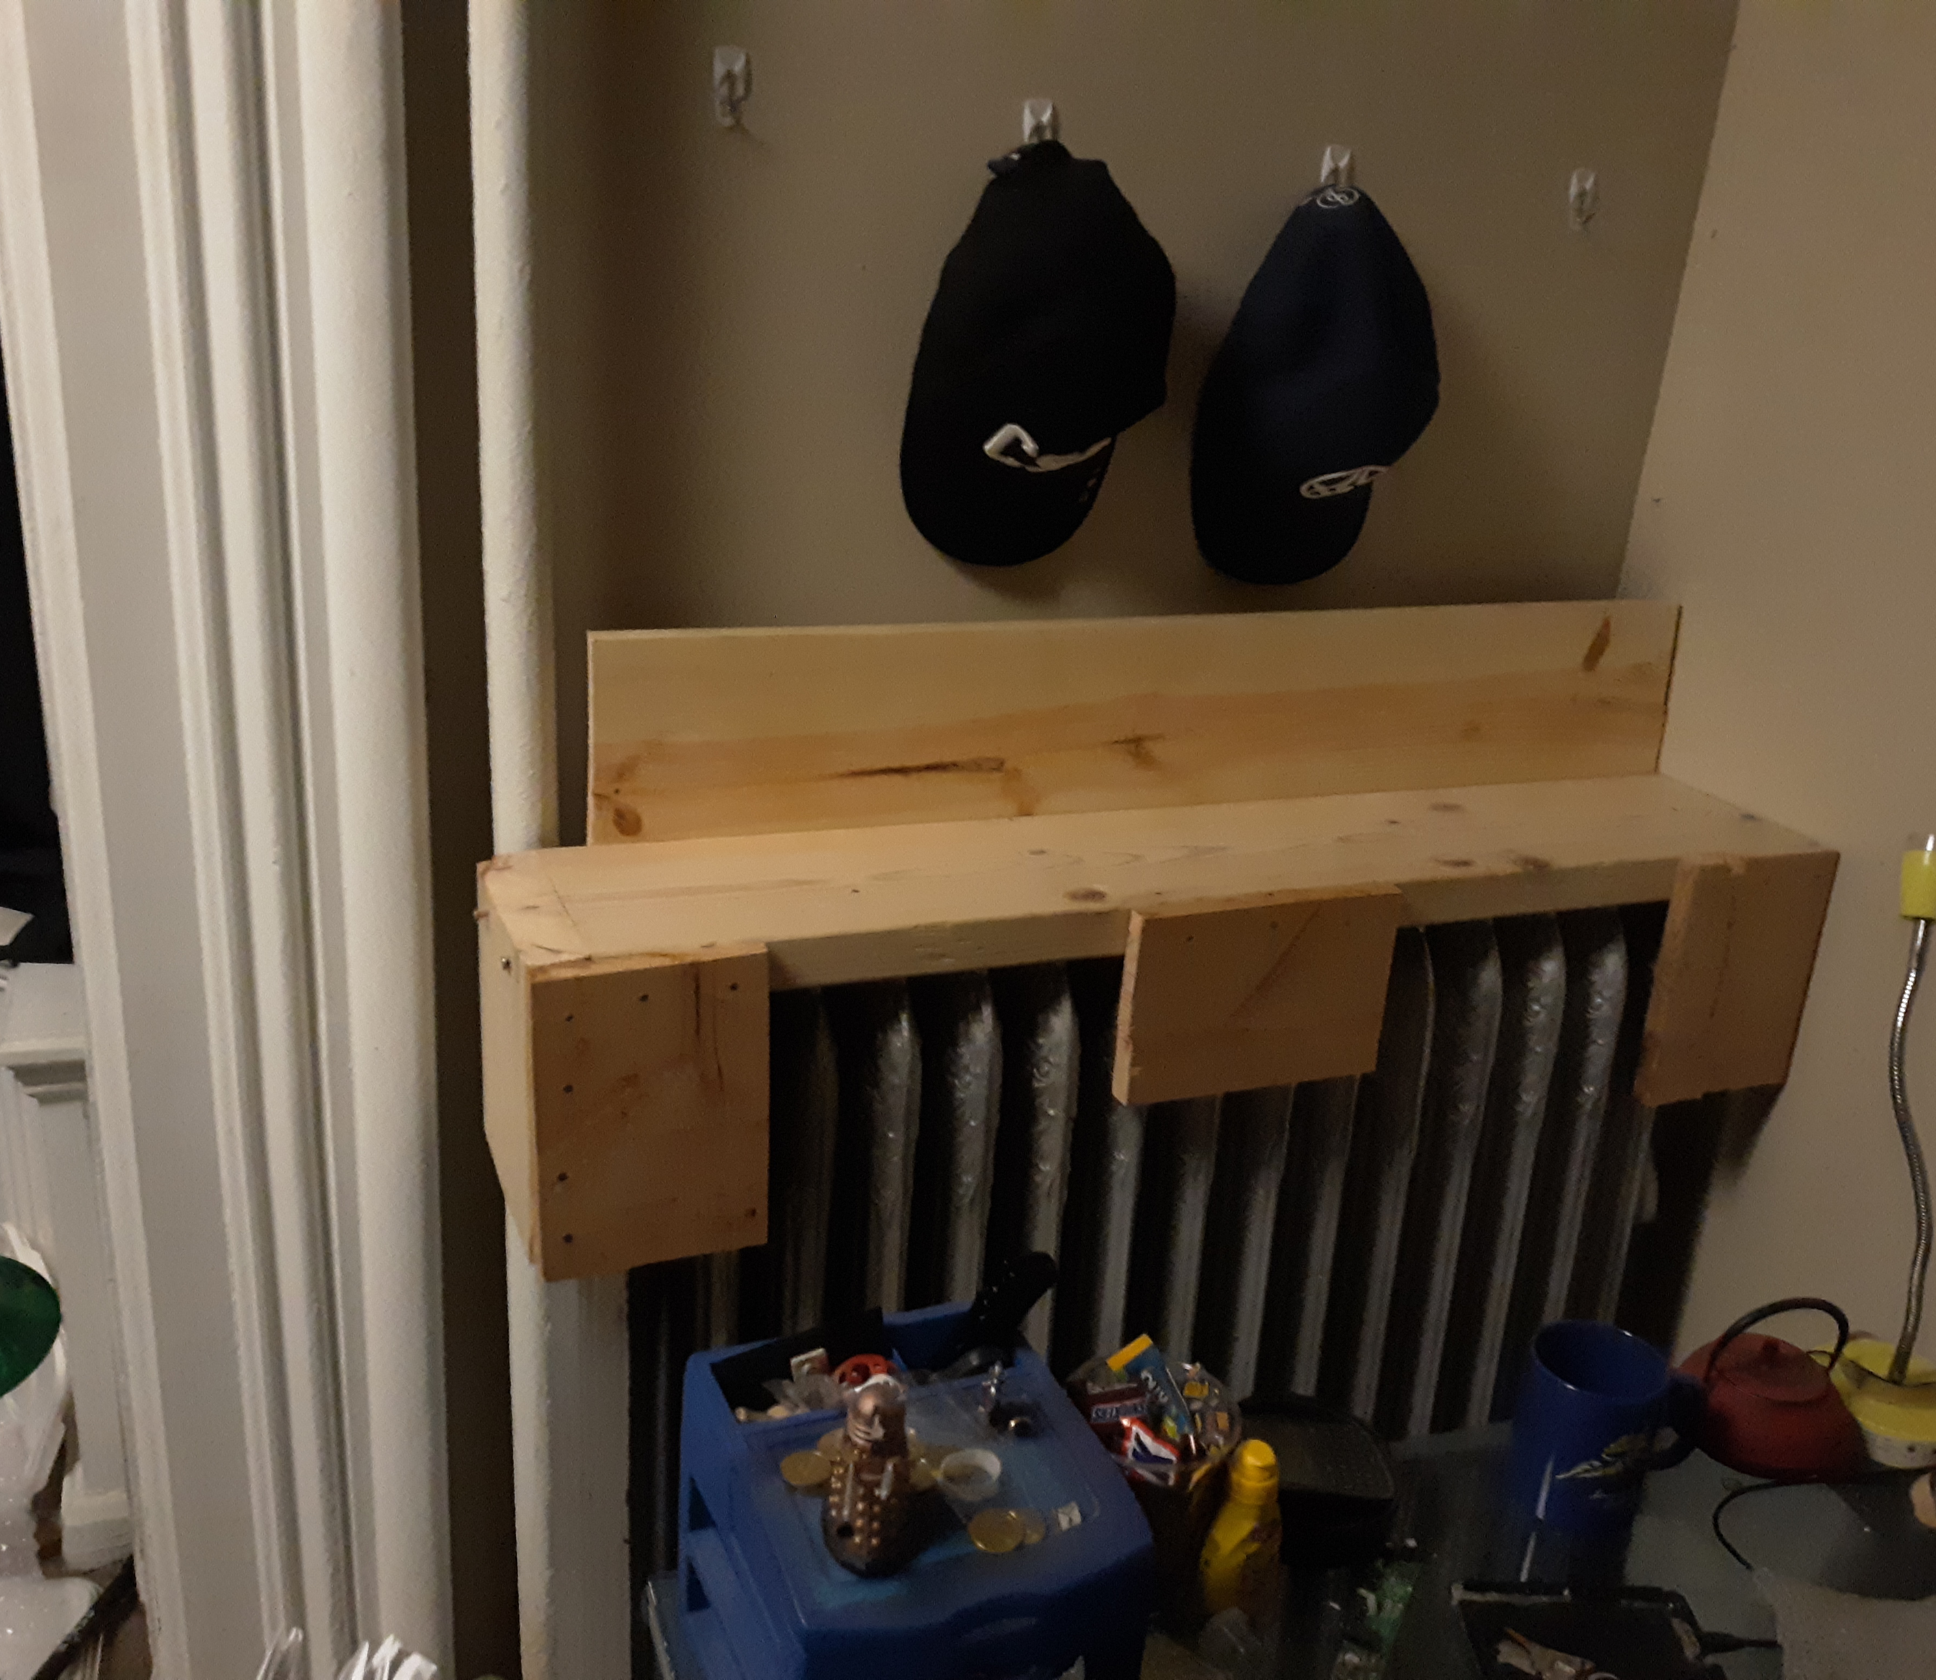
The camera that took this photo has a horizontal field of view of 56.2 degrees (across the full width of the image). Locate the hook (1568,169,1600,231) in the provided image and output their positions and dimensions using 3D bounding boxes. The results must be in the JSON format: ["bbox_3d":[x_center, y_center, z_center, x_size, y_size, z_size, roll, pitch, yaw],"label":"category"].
[{"bbox_3d":[0.501,-0.523,1.479,0.022,0.049,0.018,-4,21,-21],"label":"hook"}]

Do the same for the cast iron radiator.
[{"bbox_3d":[0.131,0.472,1.522,0.890,0.890,0.180,-4,21,-21],"label":"cast iron radiator"}]

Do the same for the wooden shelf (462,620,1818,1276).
[{"bbox_3d":[0.173,0.034,1.365,1.029,0.362,0.227,-4,21,-21],"label":"wooden shelf"}]

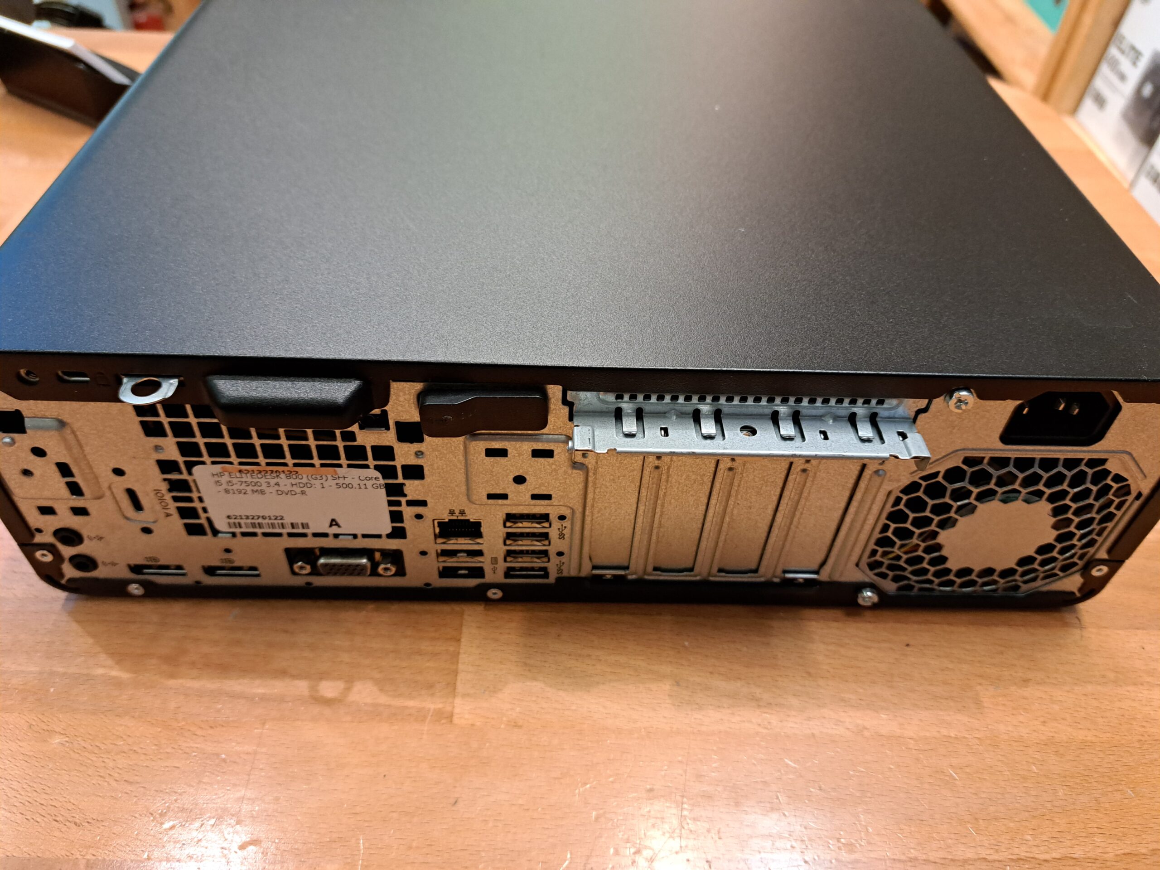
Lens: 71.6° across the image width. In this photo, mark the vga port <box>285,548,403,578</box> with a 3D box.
[{"bbox_3d":[-0.070,0.035,0.244,0.034,0.014,0.012,1,45,-3],"label":"vga port"}]

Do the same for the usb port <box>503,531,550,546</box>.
[{"bbox_3d":[-0.016,0.026,0.239,0.013,0.006,0.012,1,45,-3],"label":"usb port"}]

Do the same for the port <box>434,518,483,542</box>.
[{"bbox_3d":[-0.035,0.023,0.236,0.014,0.012,0.014,1,45,-3],"label":"port"}]

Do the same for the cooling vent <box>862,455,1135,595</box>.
[{"bbox_3d":[0.122,0.028,0.238,0.068,0.064,0.004,1,45,-3],"label":"cooling vent"}]

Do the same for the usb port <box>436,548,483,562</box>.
[{"bbox_3d":[-0.036,0.032,0.244,0.013,0.006,0.012,1,45,-3],"label":"usb port"}]

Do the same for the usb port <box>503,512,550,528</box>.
[{"bbox_3d":[-0.015,0.020,0.233,0.013,0.006,0.012,1,45,-3],"label":"usb port"}]

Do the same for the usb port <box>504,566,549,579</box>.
[{"bbox_3d":[-0.016,0.038,0.251,0.013,0.006,0.012,1,45,-3],"label":"usb port"}]

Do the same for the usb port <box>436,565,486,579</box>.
[{"bbox_3d":[-0.036,0.038,0.250,0.013,0.006,0.012,1,45,-3],"label":"usb port"}]

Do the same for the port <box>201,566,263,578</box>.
[{"bbox_3d":[-0.105,0.037,0.247,0.016,0.005,0.012,1,45,-3],"label":"port"}]

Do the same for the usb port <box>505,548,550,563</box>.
[{"bbox_3d":[-0.016,0.032,0.245,0.013,0.006,0.012,1,45,-3],"label":"usb port"}]

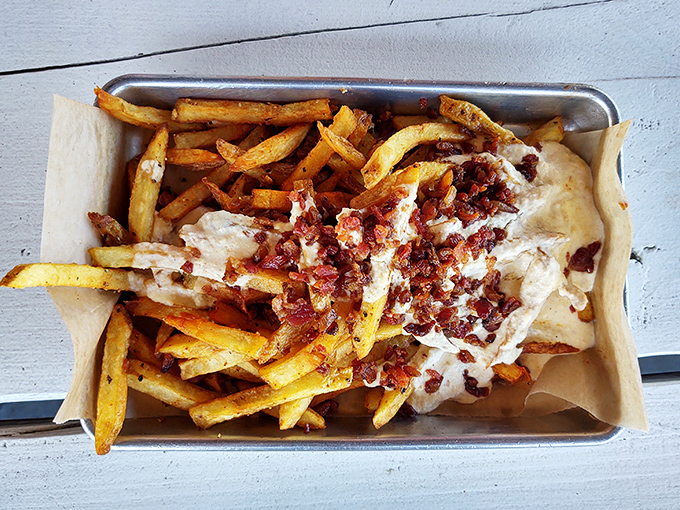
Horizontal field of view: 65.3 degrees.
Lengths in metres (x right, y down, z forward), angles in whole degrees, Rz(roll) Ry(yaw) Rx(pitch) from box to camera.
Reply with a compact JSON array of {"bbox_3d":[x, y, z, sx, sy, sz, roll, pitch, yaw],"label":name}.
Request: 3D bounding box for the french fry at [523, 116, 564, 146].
[{"bbox_3d":[0.097,-0.057,0.259,0.026,0.010,0.011,-25,88,8],"label":"french fry"}]

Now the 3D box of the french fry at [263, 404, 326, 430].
[{"bbox_3d":[-0.023,0.073,0.245,0.034,0.008,0.008,16,86,3],"label":"french fry"}]

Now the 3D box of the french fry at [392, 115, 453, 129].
[{"bbox_3d":[0.044,-0.064,0.261,0.035,0.010,0.010,-1,87,-2],"label":"french fry"}]

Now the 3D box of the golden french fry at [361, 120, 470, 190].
[{"bbox_3d":[0.035,-0.051,0.251,0.057,0.011,0.017,-27,88,-7],"label":"golden french fry"}]

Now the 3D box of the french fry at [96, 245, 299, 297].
[{"bbox_3d":[-0.065,0.008,0.235,0.088,0.011,0.011,10,86,-1],"label":"french fry"}]

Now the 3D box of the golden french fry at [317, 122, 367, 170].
[{"bbox_3d":[0.001,-0.051,0.244,0.029,0.008,0.007,42,86,-6],"label":"golden french fry"}]

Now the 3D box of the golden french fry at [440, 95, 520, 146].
[{"bbox_3d":[0.068,-0.063,0.254,0.047,0.009,0.009,23,86,-10],"label":"golden french fry"}]

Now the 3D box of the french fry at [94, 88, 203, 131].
[{"bbox_3d":[-0.085,-0.064,0.241,0.047,0.009,0.011,14,86,-20],"label":"french fry"}]

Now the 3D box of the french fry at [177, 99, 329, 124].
[{"bbox_3d":[-0.040,-0.067,0.247,0.073,0.010,0.010,-1,87,-2],"label":"french fry"}]

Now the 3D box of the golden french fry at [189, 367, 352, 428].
[{"bbox_3d":[-0.030,0.064,0.236,0.073,0.011,0.011,-16,87,1],"label":"golden french fry"}]

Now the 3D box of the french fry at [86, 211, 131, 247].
[{"bbox_3d":[-0.104,-0.011,0.242,0.023,0.009,0.009,41,86,-20],"label":"french fry"}]

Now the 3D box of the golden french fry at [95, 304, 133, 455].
[{"bbox_3d":[-0.098,0.053,0.231,0.011,0.011,0.062,0,75,-3],"label":"golden french fry"}]

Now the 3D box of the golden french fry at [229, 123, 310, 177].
[{"bbox_3d":[-0.031,-0.049,0.245,0.042,0.009,0.010,-32,89,-6],"label":"golden french fry"}]

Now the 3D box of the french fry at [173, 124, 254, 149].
[{"bbox_3d":[-0.059,-0.058,0.252,0.041,0.009,0.008,-9,87,-2],"label":"french fry"}]

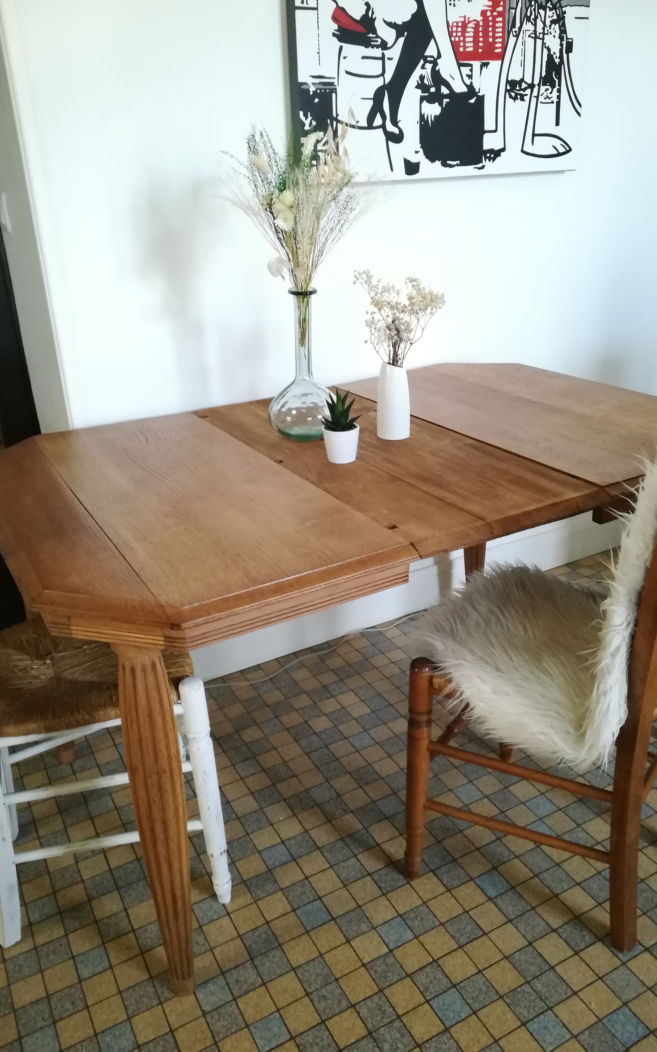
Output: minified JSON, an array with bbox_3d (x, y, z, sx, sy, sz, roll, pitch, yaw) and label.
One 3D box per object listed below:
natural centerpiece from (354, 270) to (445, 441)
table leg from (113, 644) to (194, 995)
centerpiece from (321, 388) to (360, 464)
[{"bbox_3d":[0.138,-0.326,1.531,0.166,0.314,0.144,-2,23,1],"label":"natural centerpiece"},{"bbox_3d":[-0.248,0.457,1.190,0.078,0.658,0.078,4,24,15],"label":"table leg"},{"bbox_3d":[0.022,-0.185,1.447,0.071,0.131,0.071,-2,23,1],"label":"centerpiece"}]

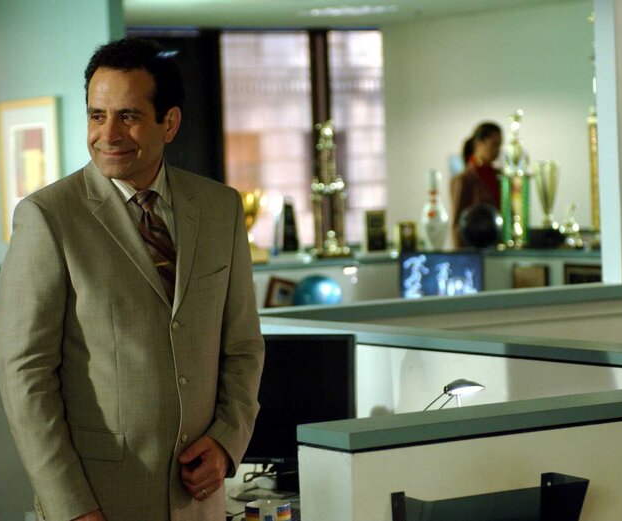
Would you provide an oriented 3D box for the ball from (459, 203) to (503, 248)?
[{"bbox_3d":[0.817,-0.164,11.150,0.217,0.217,0.217,-2,2,0],"label":"ball"}]

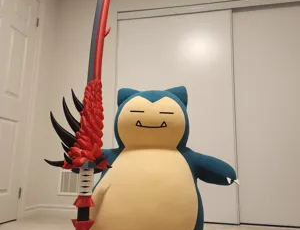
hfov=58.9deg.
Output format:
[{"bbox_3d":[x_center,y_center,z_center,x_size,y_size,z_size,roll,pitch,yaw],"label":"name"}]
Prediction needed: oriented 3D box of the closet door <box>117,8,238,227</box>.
[{"bbox_3d":[0.208,-0.041,2.570,1.176,1.995,0.045,-1,-11,12],"label":"closet door"}]

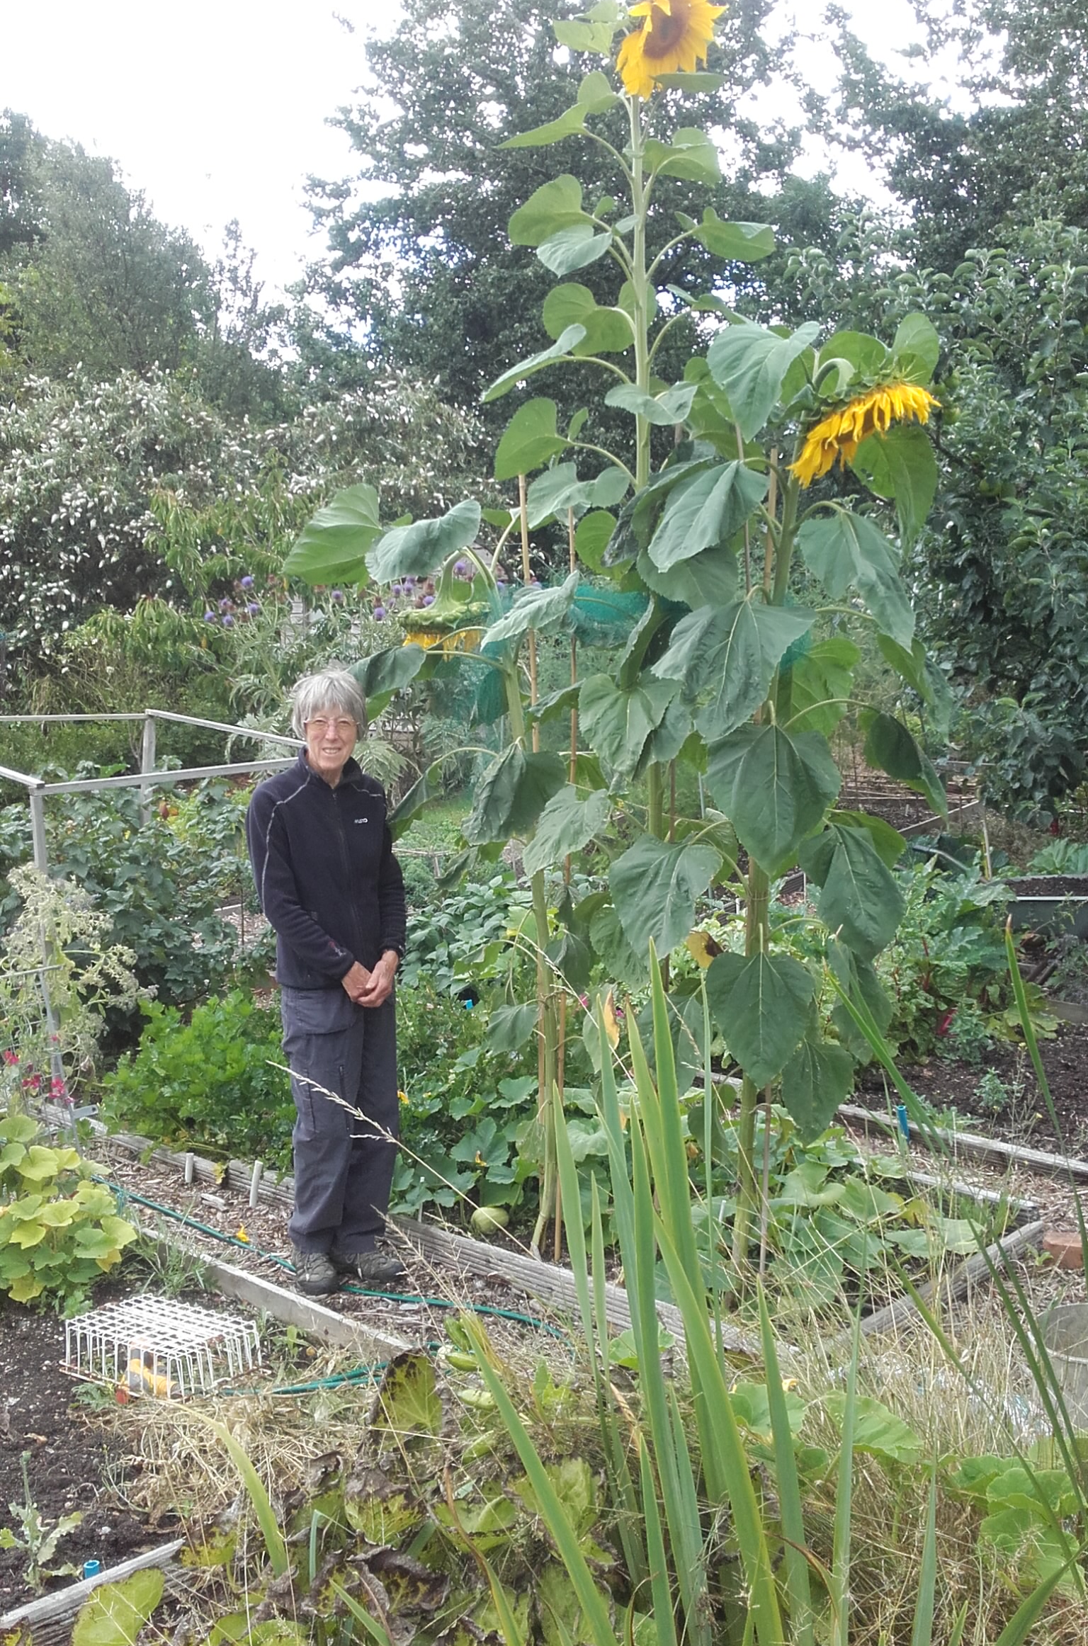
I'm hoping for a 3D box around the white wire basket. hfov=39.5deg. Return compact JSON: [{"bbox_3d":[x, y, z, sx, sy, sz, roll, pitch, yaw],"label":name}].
[{"bbox_3d":[-0.897,1.241,3.594,0.390,0.105,0.280,3,5,35],"label":"white wire basket"}]

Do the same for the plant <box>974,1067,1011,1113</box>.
[{"bbox_3d":[1.748,1.018,5.879,0.140,0.170,0.140,0,4,0],"label":"plant"}]

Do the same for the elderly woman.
[{"bbox_3d":[-0.575,0.412,4.083,0.440,1.630,0.330,-2,4,-25],"label":"elderly woman"}]

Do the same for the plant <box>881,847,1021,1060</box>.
[{"bbox_3d":[1.863,0.566,6.972,0.680,0.880,0.650,0,4,0],"label":"plant"}]

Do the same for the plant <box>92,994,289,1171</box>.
[{"bbox_3d":[-1.141,0.847,5.252,0.740,0.540,0.650,0,4,0],"label":"plant"}]

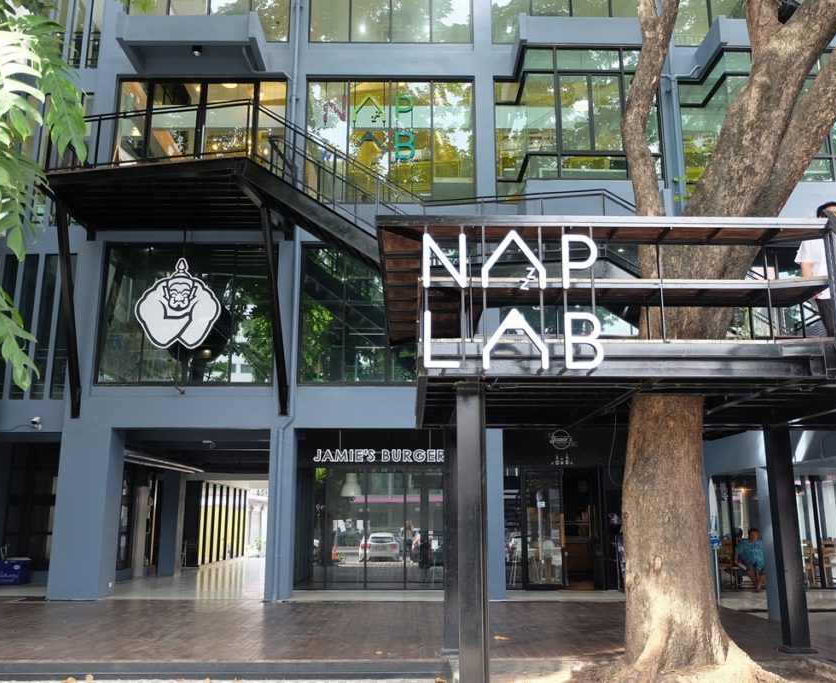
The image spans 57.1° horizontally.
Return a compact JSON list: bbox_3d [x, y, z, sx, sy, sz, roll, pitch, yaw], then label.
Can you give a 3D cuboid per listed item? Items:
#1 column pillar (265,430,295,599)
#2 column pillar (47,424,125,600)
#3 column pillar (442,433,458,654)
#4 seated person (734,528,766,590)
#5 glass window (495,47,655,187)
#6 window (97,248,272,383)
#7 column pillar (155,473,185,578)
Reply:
[{"bbox_3d":[-2.398,3.011,13.546,0.429,2.906,0.419,0,-12,0],"label":"column pillar"},{"bbox_3d":[-5.860,3.031,13.658,0.864,2.909,0.705,0,-12,0],"label":"column pillar"},{"bbox_3d":[0.390,2.163,8.529,0.200,2.415,0.200,0,-12,0],"label":"column pillar"},{"bbox_3d":[6.236,4.093,14.417,0.520,1.130,0.640,1,-12,-2],"label":"seated person"},{"bbox_3d":[2.927,-4.020,14.428,2.850,2.659,1.162,0,-12,0],"label":"glass window"},{"bbox_3d":[-4.252,-0.513,14.222,3.262,2.687,0.150,0,-12,0],"label":"window"},{"bbox_3d":[-5.749,4.210,17.968,0.372,2.424,0.458,0,-12,0],"label":"column pillar"}]

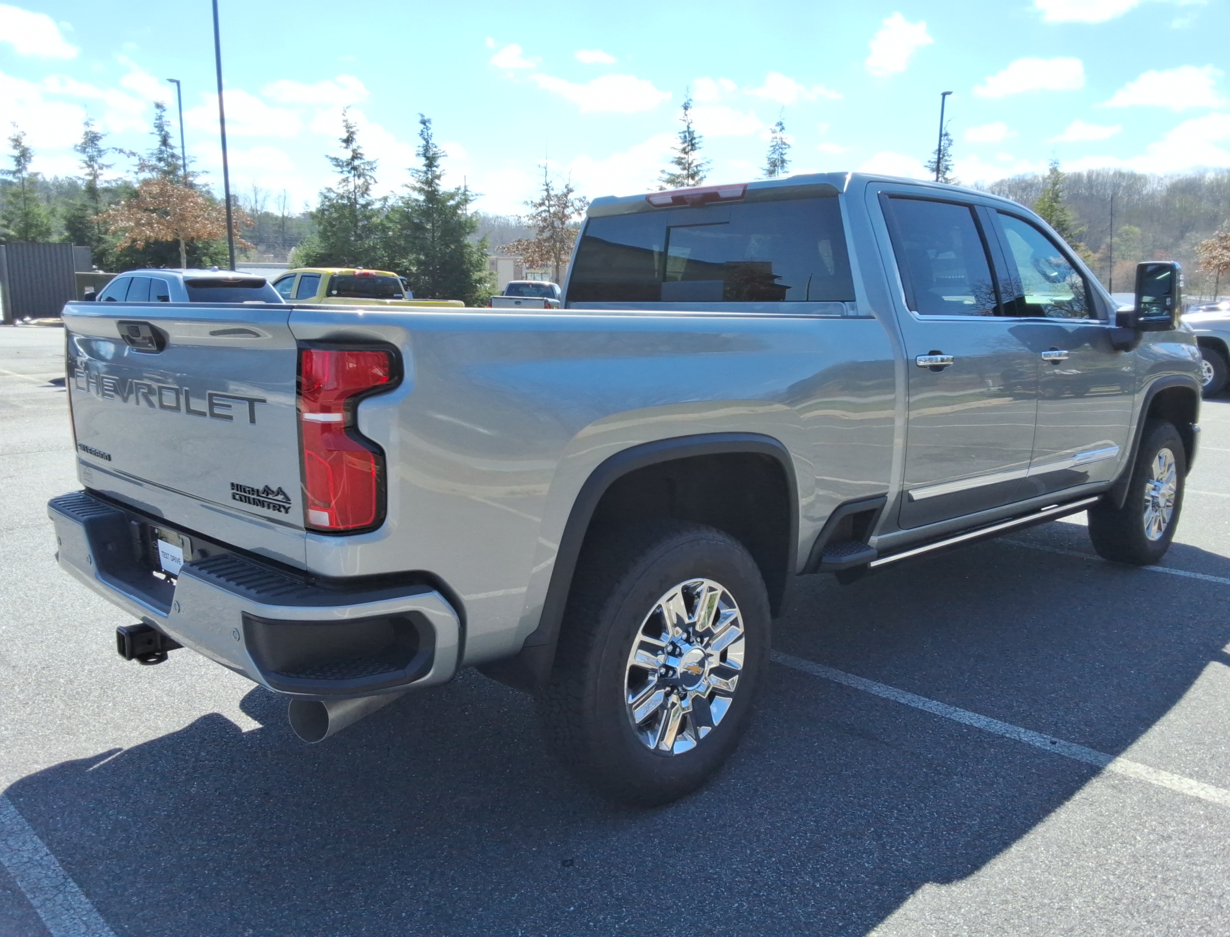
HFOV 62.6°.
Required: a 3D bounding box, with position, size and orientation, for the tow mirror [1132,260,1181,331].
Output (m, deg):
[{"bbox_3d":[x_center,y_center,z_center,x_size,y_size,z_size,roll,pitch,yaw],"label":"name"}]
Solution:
[{"bbox_3d":[2.598,-0.828,4.841,0.140,0.335,0.195,-9,14,-43],"label":"tow mirror"}]

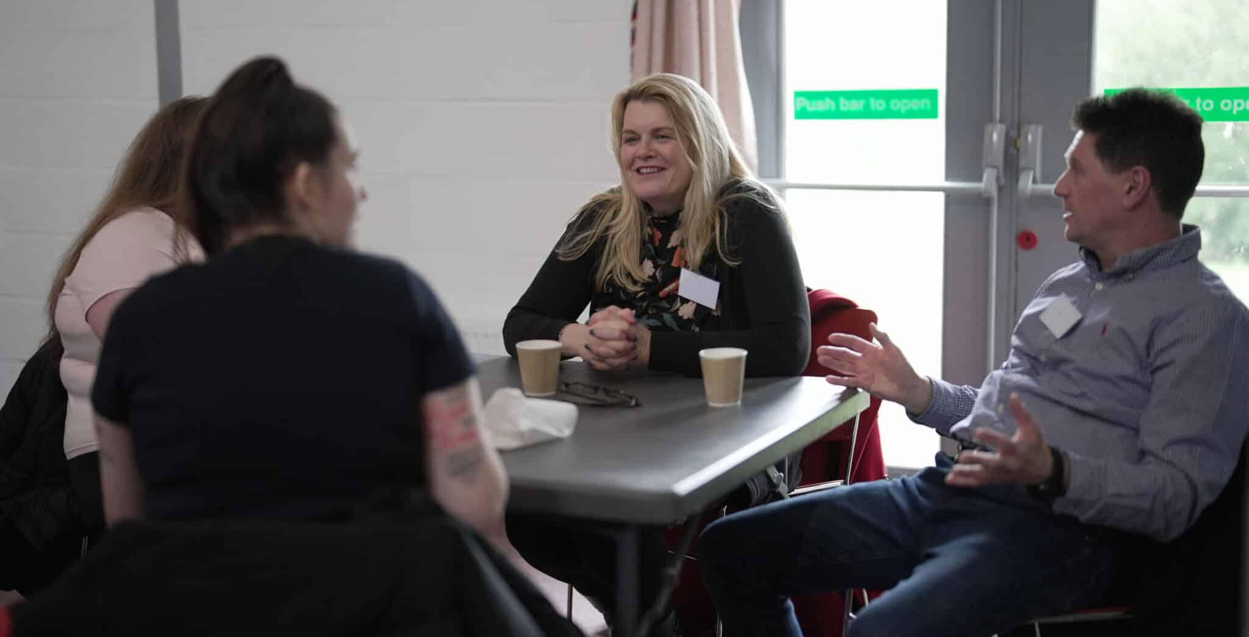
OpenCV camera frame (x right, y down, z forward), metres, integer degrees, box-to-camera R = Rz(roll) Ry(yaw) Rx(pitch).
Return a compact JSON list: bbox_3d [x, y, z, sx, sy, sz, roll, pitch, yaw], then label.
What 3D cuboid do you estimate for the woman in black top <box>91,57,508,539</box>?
[{"bbox_3d":[-0.329,0.315,2.329,0.500,1.325,0.720,1,9,12],"label":"woman in black top"}]

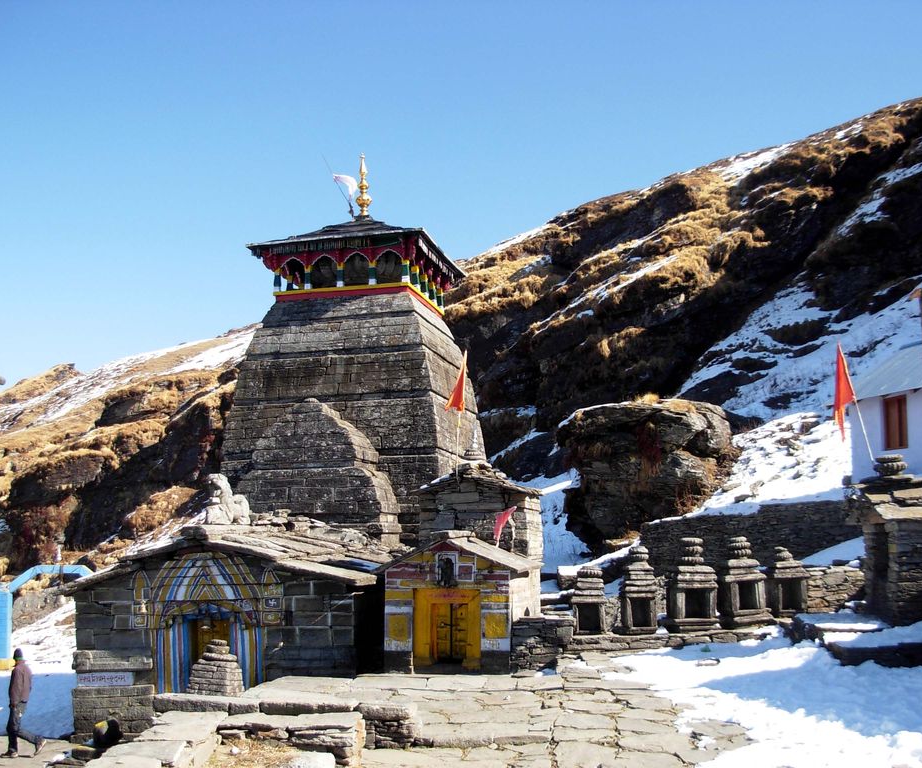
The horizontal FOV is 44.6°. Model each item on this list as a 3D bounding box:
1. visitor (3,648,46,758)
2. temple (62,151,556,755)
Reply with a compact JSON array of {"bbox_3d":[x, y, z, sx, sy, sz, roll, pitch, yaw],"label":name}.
[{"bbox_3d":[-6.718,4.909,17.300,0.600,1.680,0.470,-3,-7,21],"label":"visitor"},{"bbox_3d":[-1.903,0.370,22.733,7.350,11.674,9.950,-2,-6,14],"label":"temple"}]

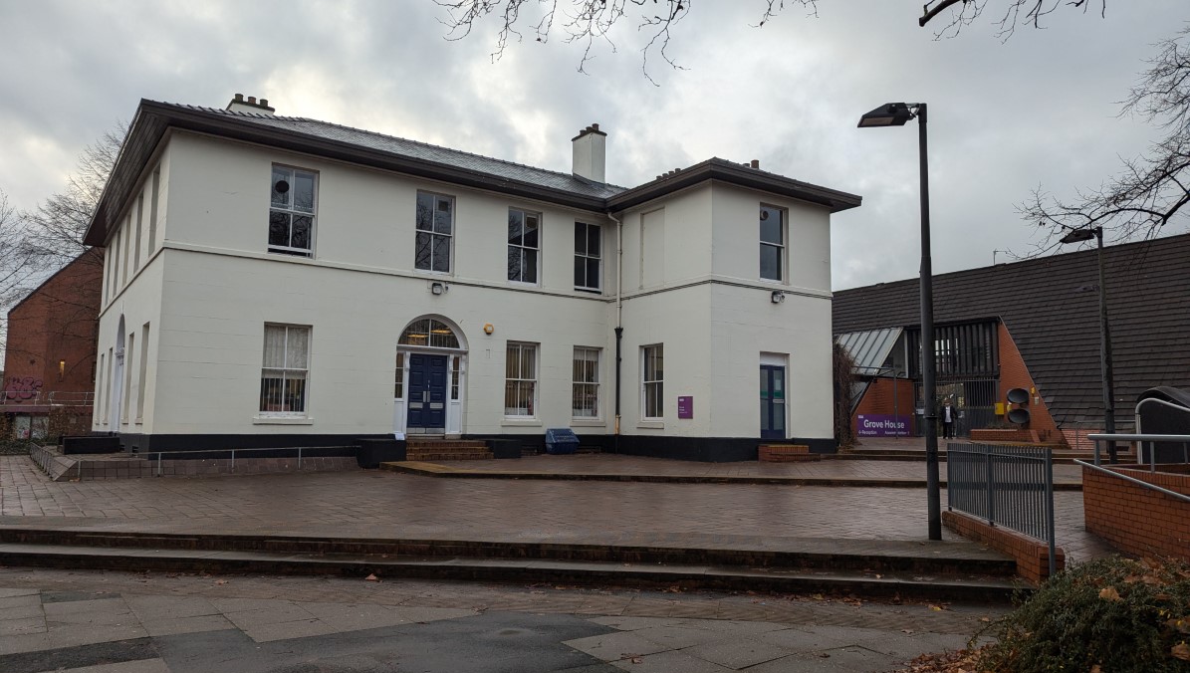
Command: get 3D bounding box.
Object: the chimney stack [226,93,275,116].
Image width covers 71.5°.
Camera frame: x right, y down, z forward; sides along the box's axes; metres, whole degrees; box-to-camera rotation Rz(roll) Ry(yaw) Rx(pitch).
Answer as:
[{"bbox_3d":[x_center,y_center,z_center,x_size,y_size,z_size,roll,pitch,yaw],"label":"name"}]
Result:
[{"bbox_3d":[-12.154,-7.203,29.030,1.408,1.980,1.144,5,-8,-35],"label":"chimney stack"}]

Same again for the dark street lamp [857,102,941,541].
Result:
[{"bbox_3d":[3.777,-0.270,10.319,0.913,5.469,0.360,0,-6,7],"label":"dark street lamp"}]

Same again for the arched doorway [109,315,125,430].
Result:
[{"bbox_3d":[-14.823,1.136,26.109,0.396,3.718,2.596,5,-8,-35],"label":"arched doorway"}]

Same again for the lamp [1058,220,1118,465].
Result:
[{"bbox_3d":[10.669,0.380,17.910,0.360,5.469,0.913,5,-8,-35],"label":"lamp"}]

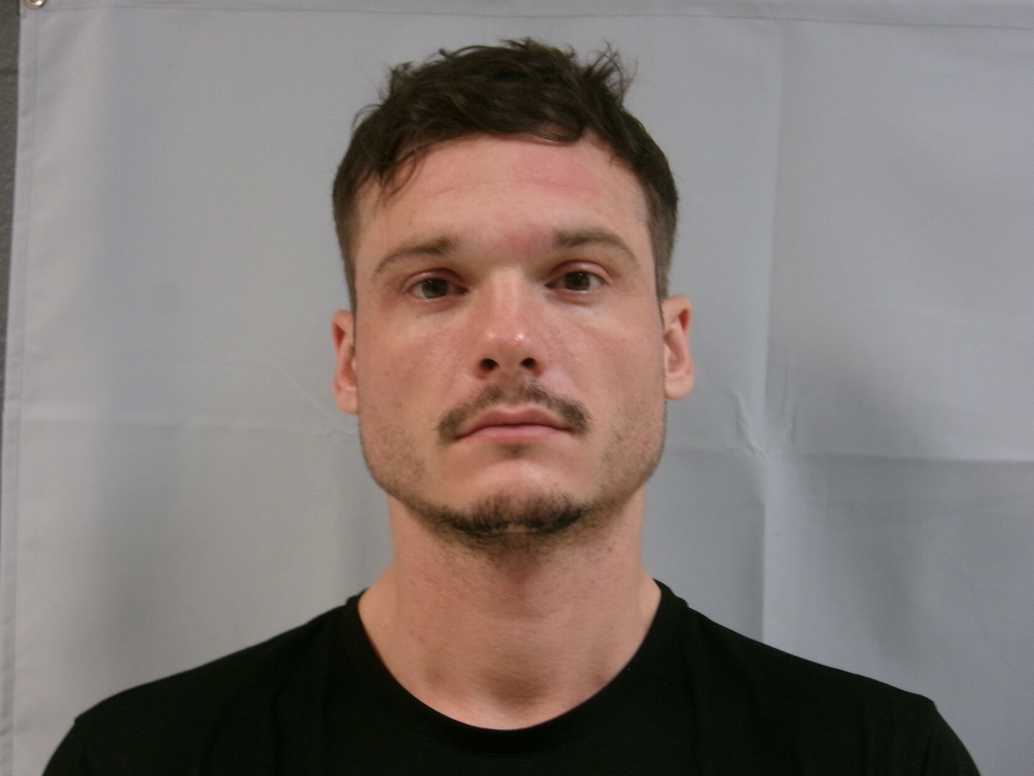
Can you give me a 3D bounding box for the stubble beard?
[{"bbox_3d":[-0.002,0.036,1.208,0.146,0.085,0.095,-2,-7,1],"label":"stubble beard"}]

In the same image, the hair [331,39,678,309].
[{"bbox_3d":[-0.006,-0.085,1.272,0.170,0.165,0.197,-2,-7,1],"label":"hair"}]

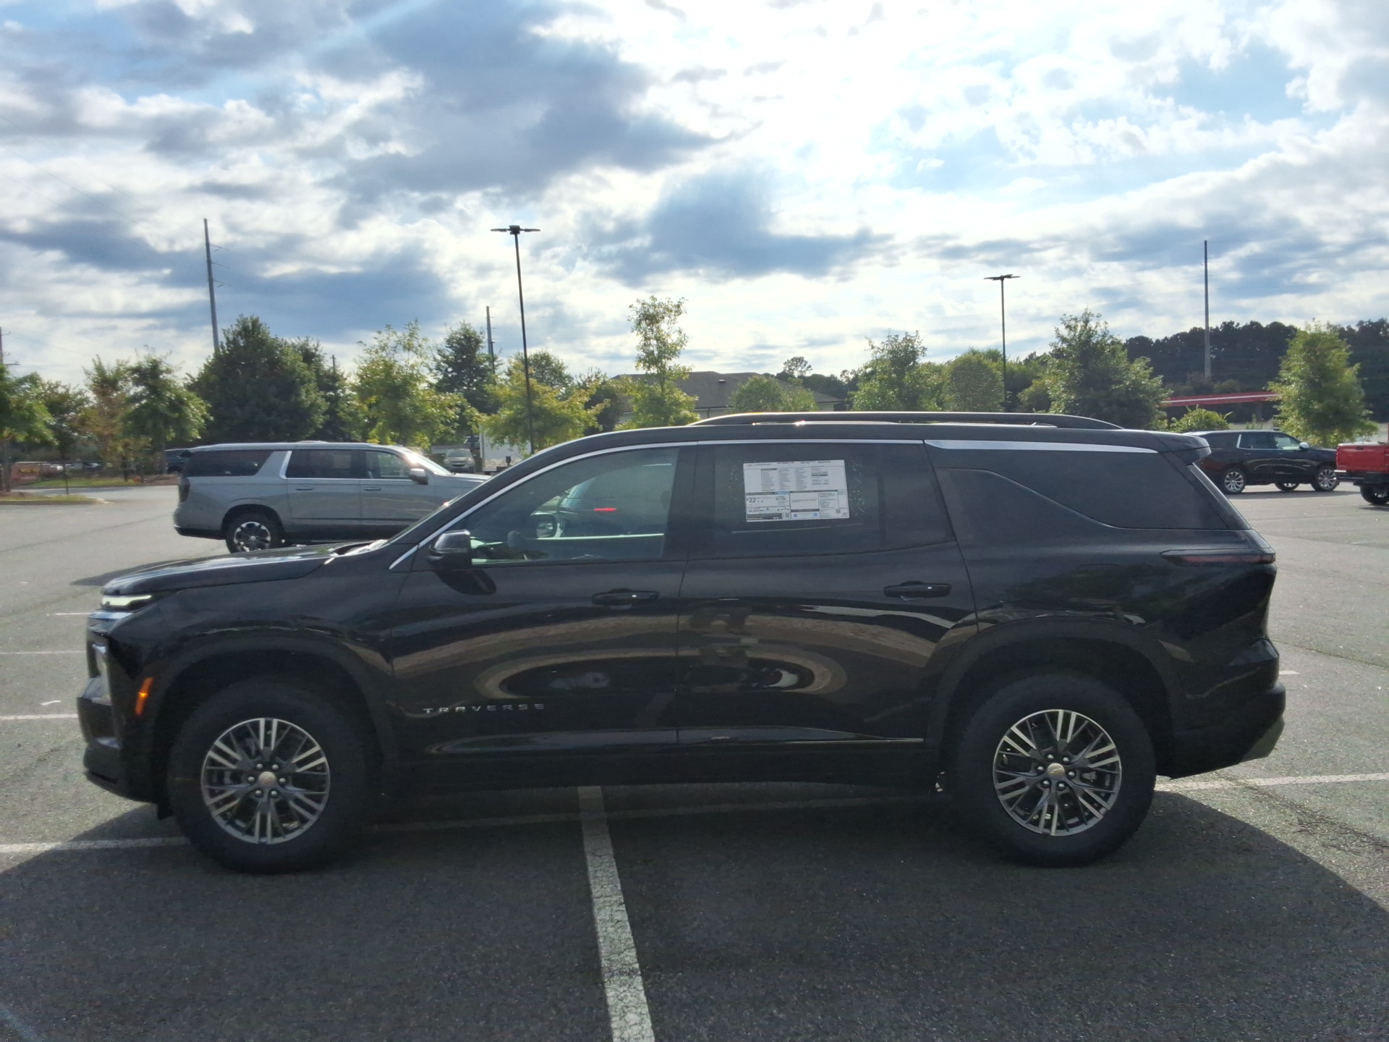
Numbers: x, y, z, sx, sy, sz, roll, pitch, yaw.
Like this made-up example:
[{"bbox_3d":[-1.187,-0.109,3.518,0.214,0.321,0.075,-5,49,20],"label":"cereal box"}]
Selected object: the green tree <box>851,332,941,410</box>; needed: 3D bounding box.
[{"bbox_3d":[9.495,-5.452,53.000,4.500,6.900,4.500,-1,4,10],"label":"green tree"}]

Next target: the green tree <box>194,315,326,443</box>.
[{"bbox_3d":[-26.336,-7.562,68.000,8.472,9.898,8.472,-5,5,-21],"label":"green tree"}]

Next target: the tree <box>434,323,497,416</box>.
[{"bbox_3d":[-15.030,-8.222,75.000,4.780,10.140,4.780,-3,4,0],"label":"tree"}]

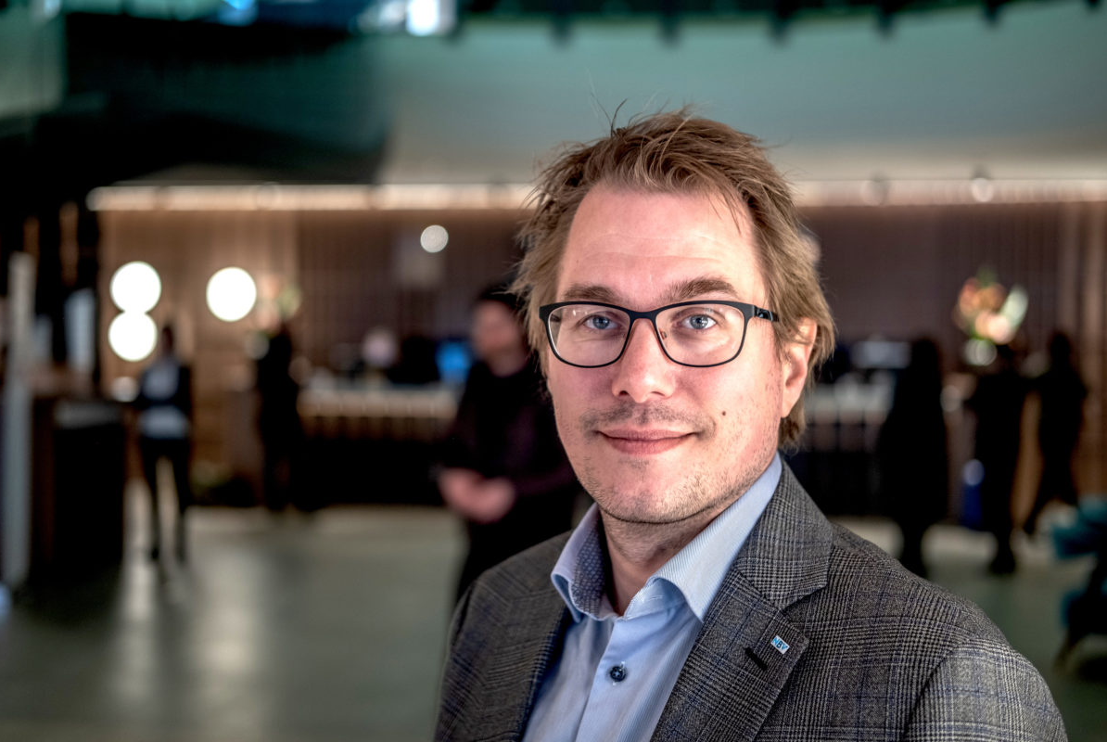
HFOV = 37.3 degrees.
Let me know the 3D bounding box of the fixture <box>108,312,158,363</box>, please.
[{"bbox_3d":[-3.990,-0.320,15.500,0.420,0.420,0.420,0,1,0],"label":"fixture"}]

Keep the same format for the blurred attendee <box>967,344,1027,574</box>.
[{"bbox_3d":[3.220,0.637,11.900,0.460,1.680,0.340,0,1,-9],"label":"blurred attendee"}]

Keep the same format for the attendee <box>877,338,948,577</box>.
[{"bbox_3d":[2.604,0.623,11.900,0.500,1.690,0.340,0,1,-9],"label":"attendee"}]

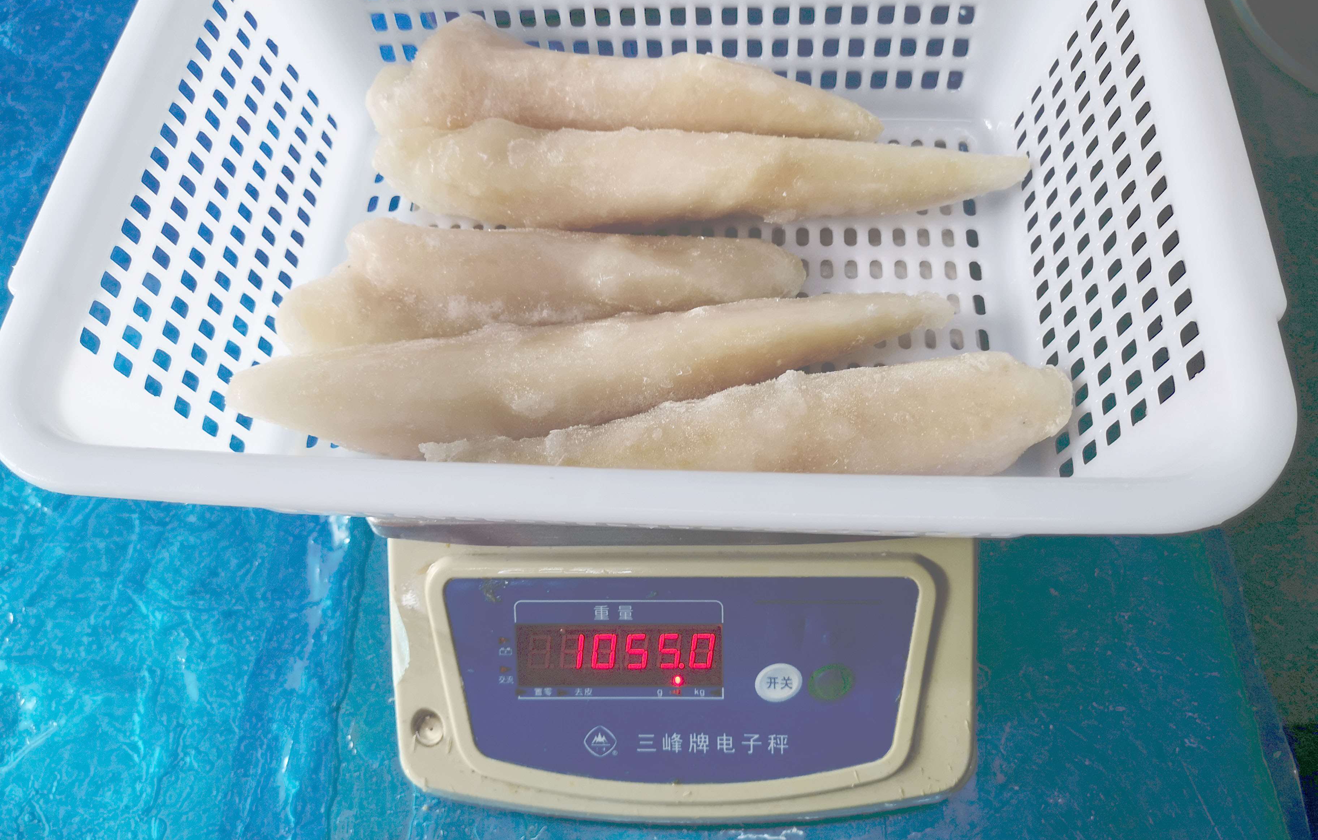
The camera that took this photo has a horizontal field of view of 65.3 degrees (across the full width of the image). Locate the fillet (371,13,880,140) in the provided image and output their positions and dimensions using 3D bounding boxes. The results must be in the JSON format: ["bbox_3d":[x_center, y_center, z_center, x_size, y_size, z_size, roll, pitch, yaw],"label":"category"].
[{"bbox_3d":[-0.018,-0.143,0.450,0.236,0.053,0.042,4,62,7],"label":"fillet"}]

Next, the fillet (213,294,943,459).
[{"bbox_3d":[-0.023,-0.025,0.392,0.278,0.040,0.047,-6,61,1],"label":"fillet"}]

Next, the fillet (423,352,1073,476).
[{"bbox_3d":[0.025,0.006,0.372,0.242,0.039,0.049,-3,61,3],"label":"fillet"}]

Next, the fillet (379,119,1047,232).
[{"bbox_3d":[0.013,-0.105,0.436,0.286,0.036,0.046,1,61,5],"label":"fillet"}]

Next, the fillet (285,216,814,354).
[{"bbox_3d":[-0.047,-0.056,0.412,0.215,0.039,0.053,-3,61,3],"label":"fillet"}]

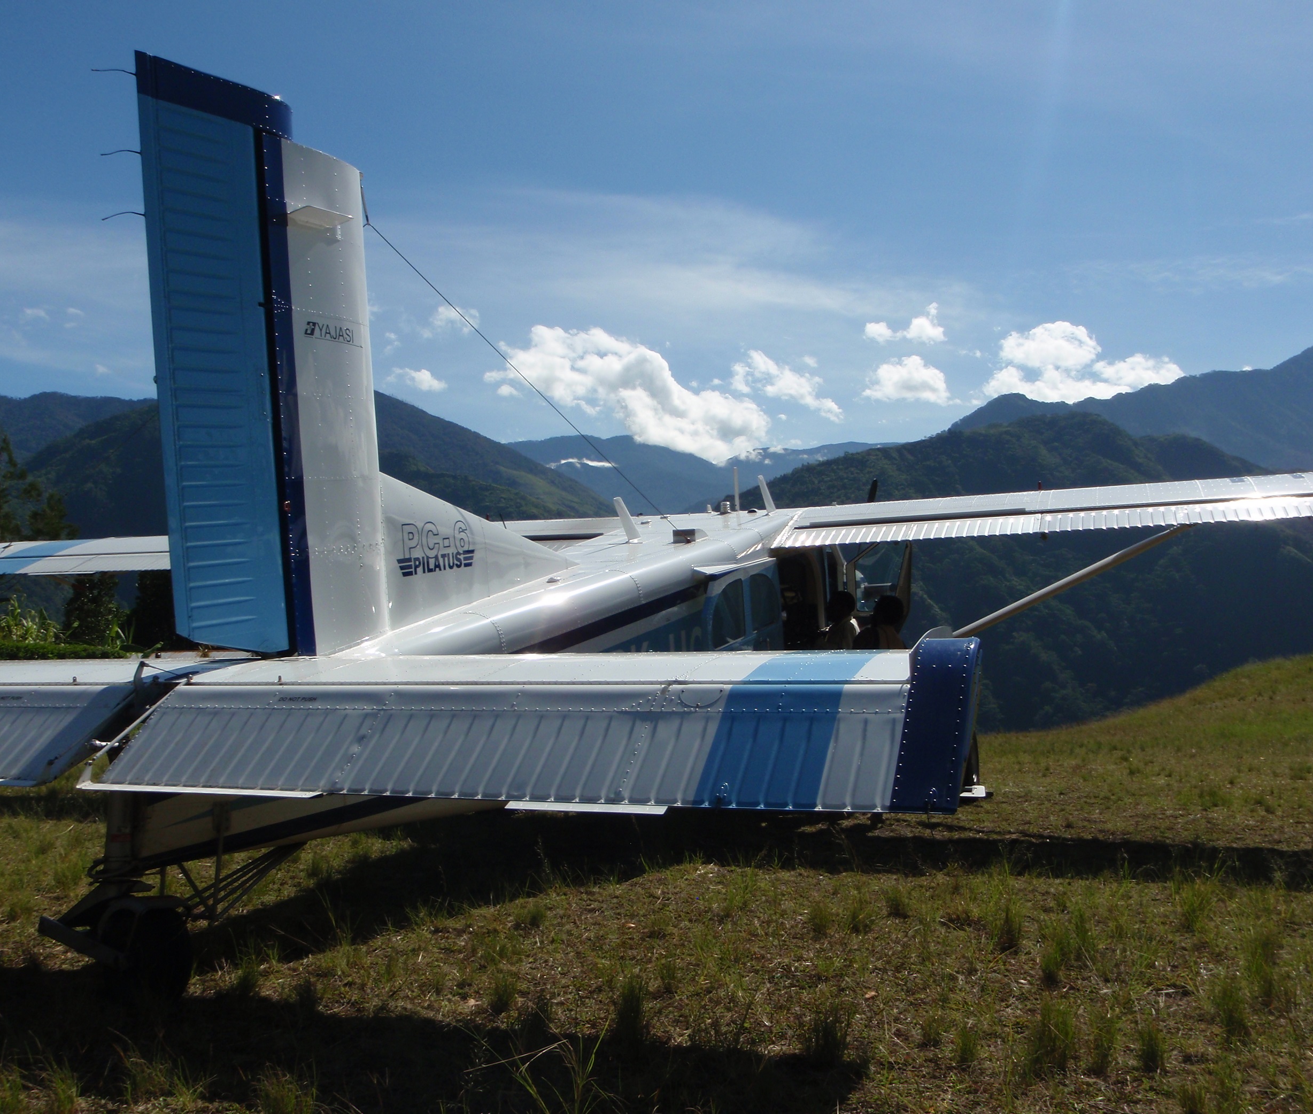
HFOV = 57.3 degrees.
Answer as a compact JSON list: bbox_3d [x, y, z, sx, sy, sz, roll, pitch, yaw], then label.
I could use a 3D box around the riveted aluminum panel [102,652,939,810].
[{"bbox_3d":[-0.352,0.437,3.533,2.520,0.340,1.000,-2,2,21],"label":"riveted aluminum panel"}]

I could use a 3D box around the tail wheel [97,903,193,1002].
[{"bbox_3d":[-1.574,1.226,3.700,0.320,0.320,0.160,-3,-5,35],"label":"tail wheel"}]

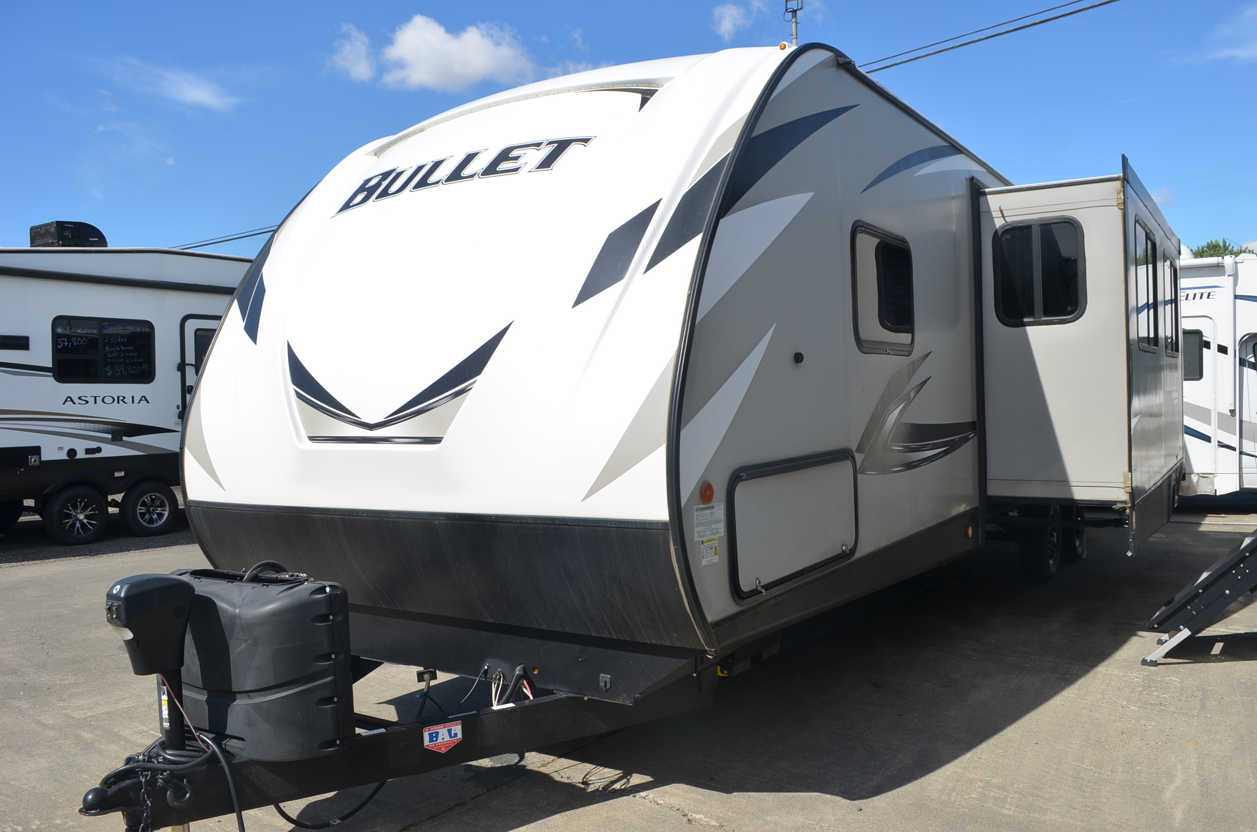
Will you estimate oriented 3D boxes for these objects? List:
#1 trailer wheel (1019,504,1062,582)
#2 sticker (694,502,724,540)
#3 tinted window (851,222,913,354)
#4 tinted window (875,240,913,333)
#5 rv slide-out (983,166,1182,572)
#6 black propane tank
[{"bbox_3d":[3.248,0.915,7.425,0.210,0.670,0.670,-2,1,34],"label":"trailer wheel"},{"bbox_3d":[0.245,0.319,2.851,0.006,0.105,0.180,-2,1,34],"label":"sticker"},{"bbox_3d":[1.157,-0.555,4.228,0.040,0.550,0.765,-2,1,34],"label":"tinted window"},{"bbox_3d":[1.227,-0.584,4.342,0.030,0.390,0.475,-2,1,34],"label":"tinted window"},{"bbox_3d":[3.435,-0.362,6.857,0.780,2.140,3.780,-2,1,34],"label":"rv slide-out"},{"bbox_3d":[-1.168,0.737,2.925,0.670,0.485,0.360,-2,1,34],"label":"black propane tank"}]

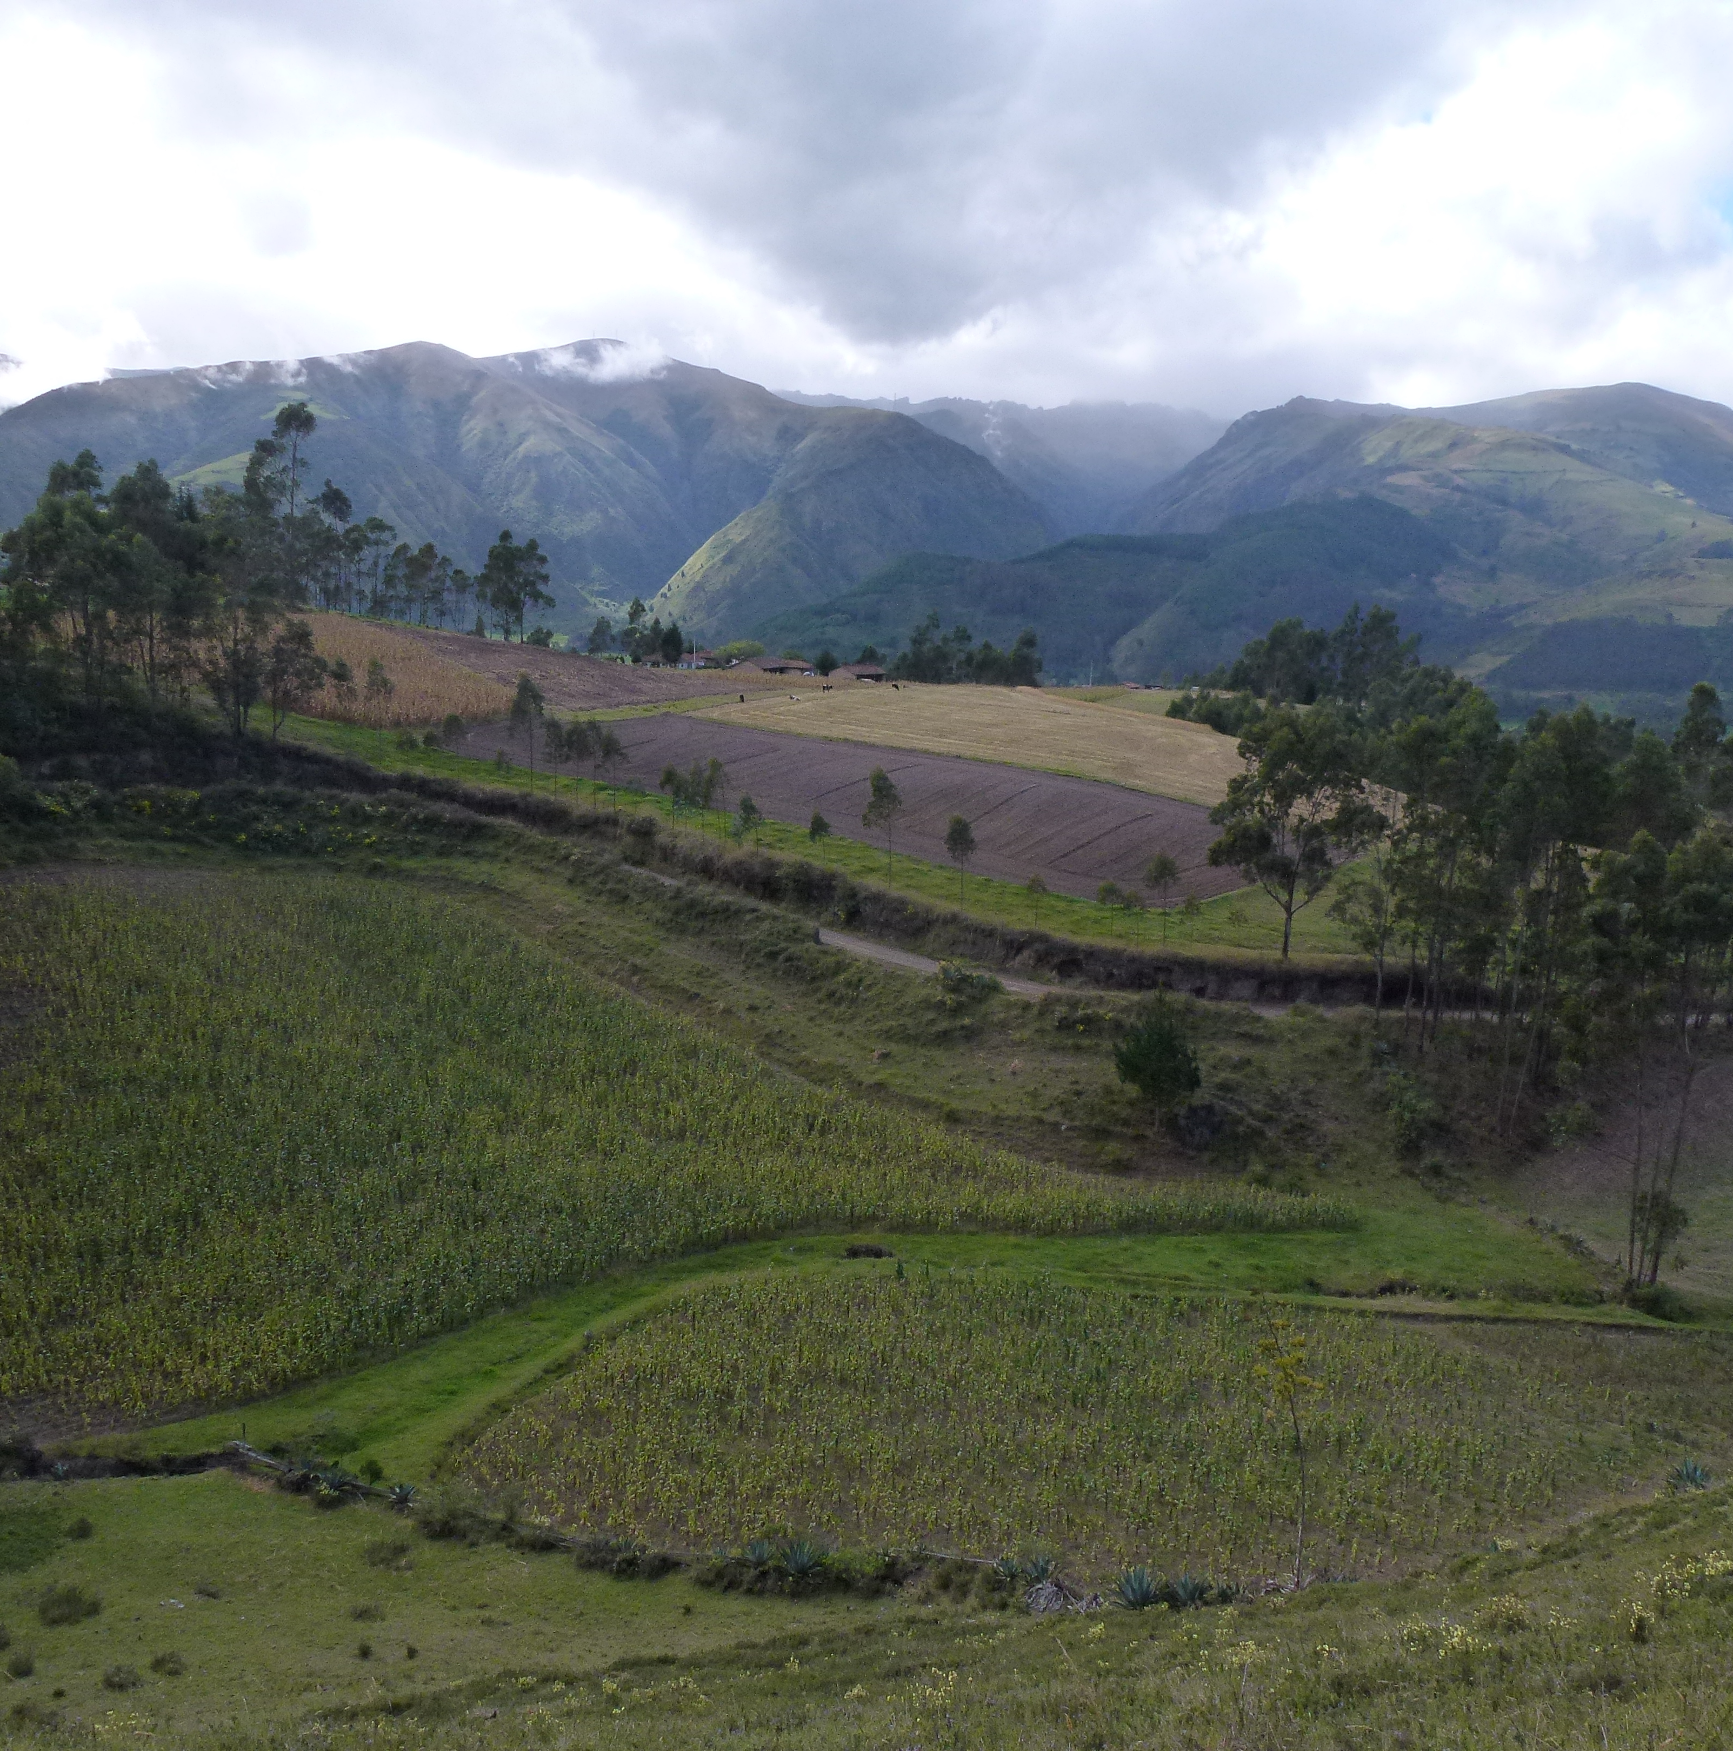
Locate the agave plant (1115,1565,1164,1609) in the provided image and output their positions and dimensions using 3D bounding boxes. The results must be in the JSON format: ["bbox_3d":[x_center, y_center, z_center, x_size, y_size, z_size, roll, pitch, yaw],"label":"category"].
[{"bbox_3d":[7.917,20.680,47.000,1.400,1.200,1.400,0,9,0],"label":"agave plant"}]

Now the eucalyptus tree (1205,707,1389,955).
[{"bbox_3d":[34.496,-3.662,130.000,14.000,20.000,13.500,0,9,0],"label":"eucalyptus tree"}]

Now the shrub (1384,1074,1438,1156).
[{"bbox_3d":[37.670,16.532,112.000,3.800,5.200,3.700,0,9,0],"label":"shrub"}]

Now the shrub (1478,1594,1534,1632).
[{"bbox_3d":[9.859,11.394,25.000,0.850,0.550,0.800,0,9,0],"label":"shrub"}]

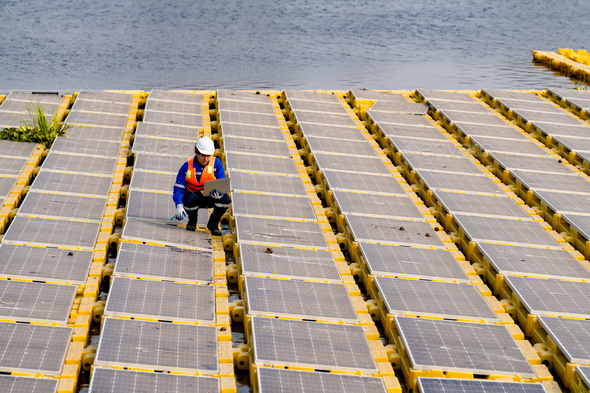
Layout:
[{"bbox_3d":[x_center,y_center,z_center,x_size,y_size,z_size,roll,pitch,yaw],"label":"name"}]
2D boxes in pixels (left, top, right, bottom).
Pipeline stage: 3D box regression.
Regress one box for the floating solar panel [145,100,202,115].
[{"bbox_3d":[-2.165,-1.573,41.711,0.993,0.040,1.963,5,7,-3],"label":"floating solar panel"}]

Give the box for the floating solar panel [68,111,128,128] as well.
[{"bbox_3d":[-3.316,-1.287,39.303,0.992,0.040,1.956,5,7,-3],"label":"floating solar panel"}]

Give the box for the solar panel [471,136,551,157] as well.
[{"bbox_3d":[3.265,-0.741,35.287,0.993,0.040,1.963,5,7,-3],"label":"solar panel"}]

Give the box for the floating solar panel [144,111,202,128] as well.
[{"bbox_3d":[-2.076,-1.305,39.653,0.992,0.042,1.956,5,7,-3],"label":"floating solar panel"}]

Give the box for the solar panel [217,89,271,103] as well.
[{"bbox_3d":[-0.963,-1.878,44.111,0.992,0.042,1.956,5,7,-3],"label":"solar panel"}]

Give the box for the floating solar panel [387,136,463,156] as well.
[{"bbox_3d":[1.996,-0.740,35.260,0.993,0.040,1.963,5,7,-3],"label":"floating solar panel"}]

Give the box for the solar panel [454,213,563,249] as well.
[{"bbox_3d":[2.388,0.405,26.402,0.992,0.040,1.956,5,7,-3],"label":"solar panel"}]

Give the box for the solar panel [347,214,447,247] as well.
[{"bbox_3d":[1.119,0.403,26.449,0.993,0.040,1.963,5,7,-3],"label":"solar panel"}]

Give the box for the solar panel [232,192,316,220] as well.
[{"bbox_3d":[-0.272,0.137,28.536,0.993,0.040,1.963,5,7,-3],"label":"solar panel"}]

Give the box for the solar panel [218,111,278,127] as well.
[{"bbox_3d":[-0.763,-1.292,39.419,0.992,0.040,1.956,5,7,-3],"label":"solar panel"}]

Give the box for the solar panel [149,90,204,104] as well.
[{"bbox_3d":[-2.248,-1.876,44.085,0.992,0.042,1.956,5,7,-3],"label":"solar panel"}]

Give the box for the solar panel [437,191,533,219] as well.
[{"bbox_3d":[2.294,0.120,28.641,0.993,0.040,1.963,5,7,-3],"label":"solar panel"}]

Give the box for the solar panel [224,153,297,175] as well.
[{"bbox_3d":[-0.480,-0.448,33.032,0.992,0.042,1.956,5,7,-3],"label":"solar panel"}]

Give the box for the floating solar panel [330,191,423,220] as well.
[{"bbox_3d":[1.012,0.124,28.533,0.992,0.040,1.956,5,7,-3],"label":"floating solar panel"}]

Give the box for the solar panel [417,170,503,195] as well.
[{"bbox_3d":[2.193,-0.165,30.865,0.993,0.040,1.963,5,7,-3],"label":"solar panel"}]

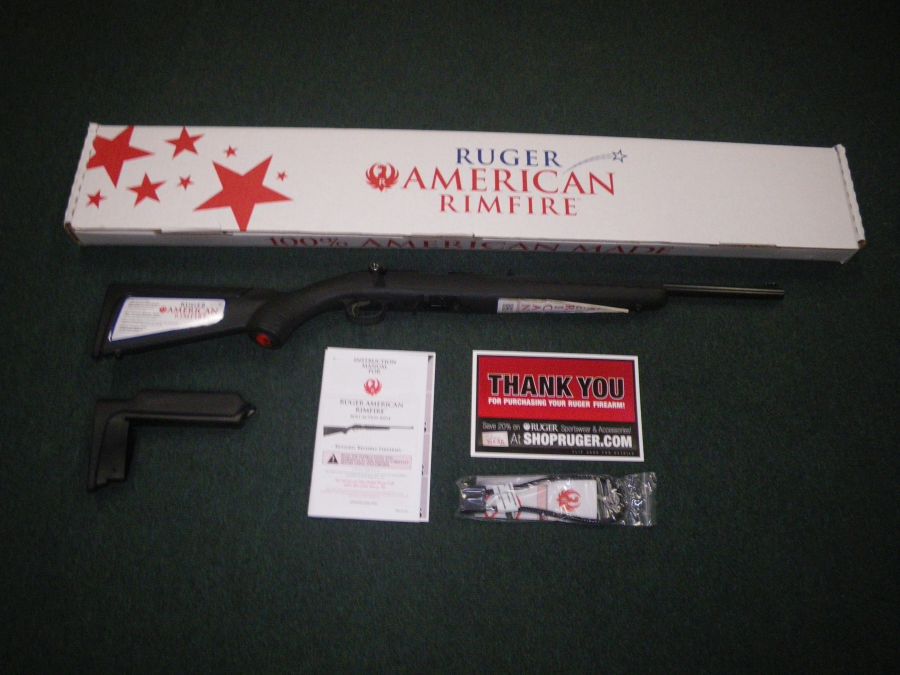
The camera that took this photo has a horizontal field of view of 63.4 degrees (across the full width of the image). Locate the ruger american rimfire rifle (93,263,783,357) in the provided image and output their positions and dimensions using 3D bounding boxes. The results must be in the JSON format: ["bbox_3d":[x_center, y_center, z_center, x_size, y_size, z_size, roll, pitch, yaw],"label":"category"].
[{"bbox_3d":[-0.003,-0.028,0.929,0.904,0.066,0.144,3,69,-1],"label":"ruger american rimfire rifle"}]

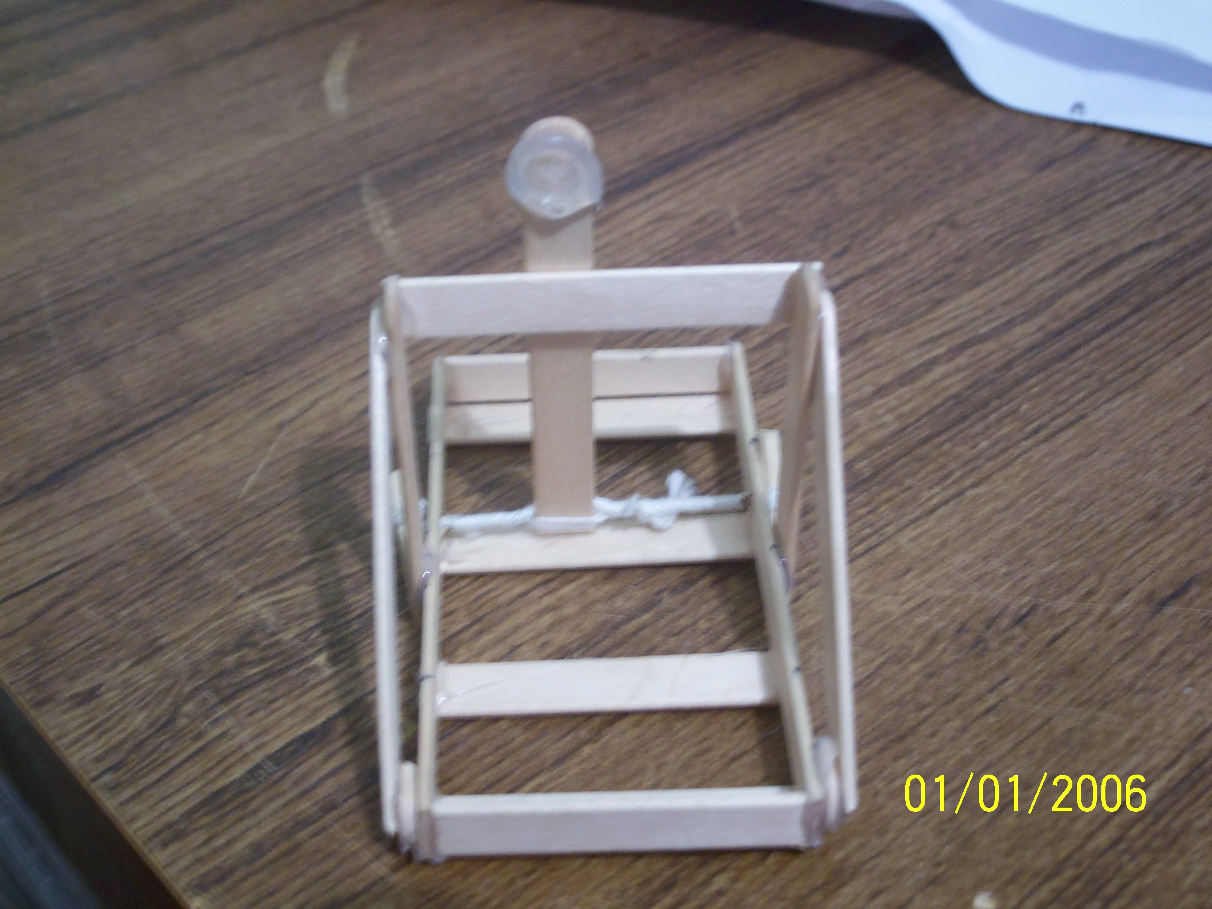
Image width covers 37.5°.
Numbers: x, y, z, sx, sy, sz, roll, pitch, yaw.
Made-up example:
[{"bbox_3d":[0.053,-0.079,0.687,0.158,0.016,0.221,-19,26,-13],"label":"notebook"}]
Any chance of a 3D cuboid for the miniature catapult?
[{"bbox_3d":[0.000,-0.012,0.273,0.069,0.093,0.110,-2,41,-2],"label":"miniature catapult"}]

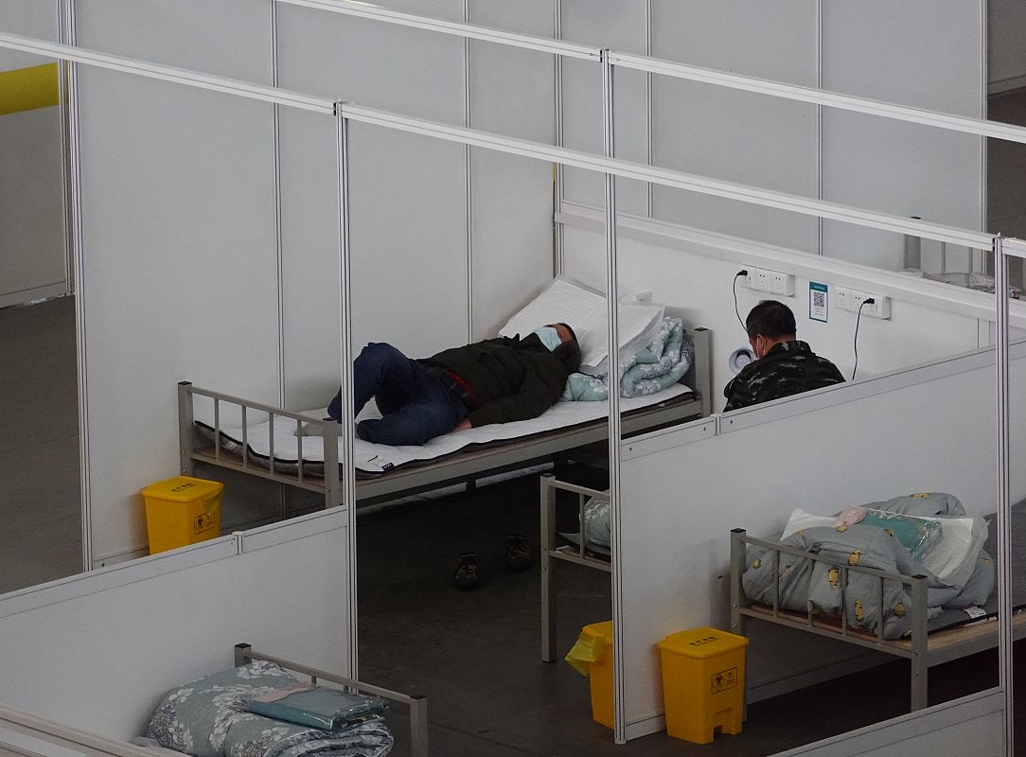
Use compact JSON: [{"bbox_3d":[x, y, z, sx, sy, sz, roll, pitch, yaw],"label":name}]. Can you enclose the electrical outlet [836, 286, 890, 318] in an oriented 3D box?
[{"bbox_3d":[1.366,-0.305,24.623,0.046,0.088,0.260,-14,19,-41],"label":"electrical outlet"}]

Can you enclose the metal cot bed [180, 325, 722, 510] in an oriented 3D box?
[{"bbox_3d":[-0.250,0.254,25.030,2.030,0.705,0.890,-14,19,-41],"label":"metal cot bed"}]

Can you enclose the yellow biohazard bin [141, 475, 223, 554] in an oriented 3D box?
[{"bbox_3d":[-1.277,0.585,24.531,0.225,0.345,0.245,10,18,37],"label":"yellow biohazard bin"}]

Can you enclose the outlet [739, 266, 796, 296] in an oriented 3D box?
[{"bbox_3d":[1.007,-0.395,25.002,0.046,0.088,0.262,-14,19,-41],"label":"outlet"}]

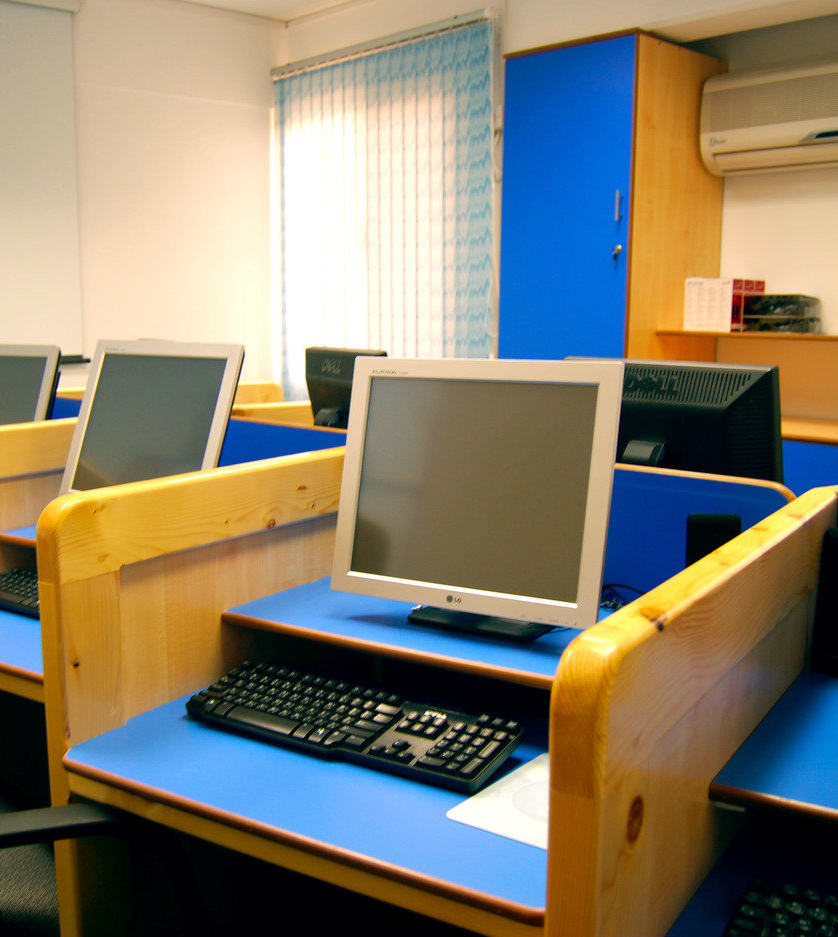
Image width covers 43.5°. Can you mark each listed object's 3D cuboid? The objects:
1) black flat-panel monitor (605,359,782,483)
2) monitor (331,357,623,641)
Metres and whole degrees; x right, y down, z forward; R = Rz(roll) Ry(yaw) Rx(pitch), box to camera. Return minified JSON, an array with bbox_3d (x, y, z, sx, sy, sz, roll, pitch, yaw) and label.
[{"bbox_3d":[0.371,0.016,1.675,0.376,0.370,0.200,9,12,44],"label":"black flat-panel monitor"},{"bbox_3d":[0.103,0.040,1.444,0.396,0.380,0.220,6,10,31],"label":"monitor"}]

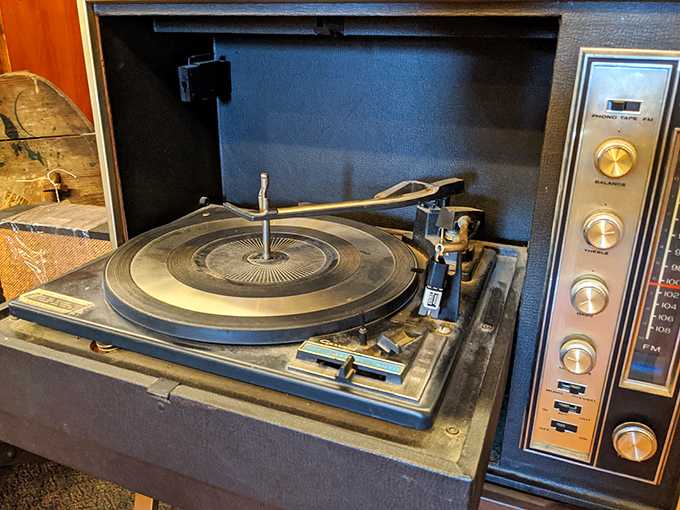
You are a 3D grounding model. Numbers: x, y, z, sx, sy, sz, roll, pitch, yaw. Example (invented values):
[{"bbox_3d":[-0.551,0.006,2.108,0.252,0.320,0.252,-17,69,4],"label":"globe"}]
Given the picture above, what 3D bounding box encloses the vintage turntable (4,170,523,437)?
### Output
[{"bbox_3d":[-0.047,-0.022,0.469,0.345,0.101,0.285,10,24,20],"label":"vintage turntable"}]

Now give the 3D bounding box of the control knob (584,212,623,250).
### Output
[{"bbox_3d":[0.188,-0.017,0.379,0.025,0.025,0.018,8,21,21],"label":"control knob"}]

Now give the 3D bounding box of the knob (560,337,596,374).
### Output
[{"bbox_3d":[0.186,0.079,0.413,0.025,0.025,0.018,8,21,21],"label":"knob"}]

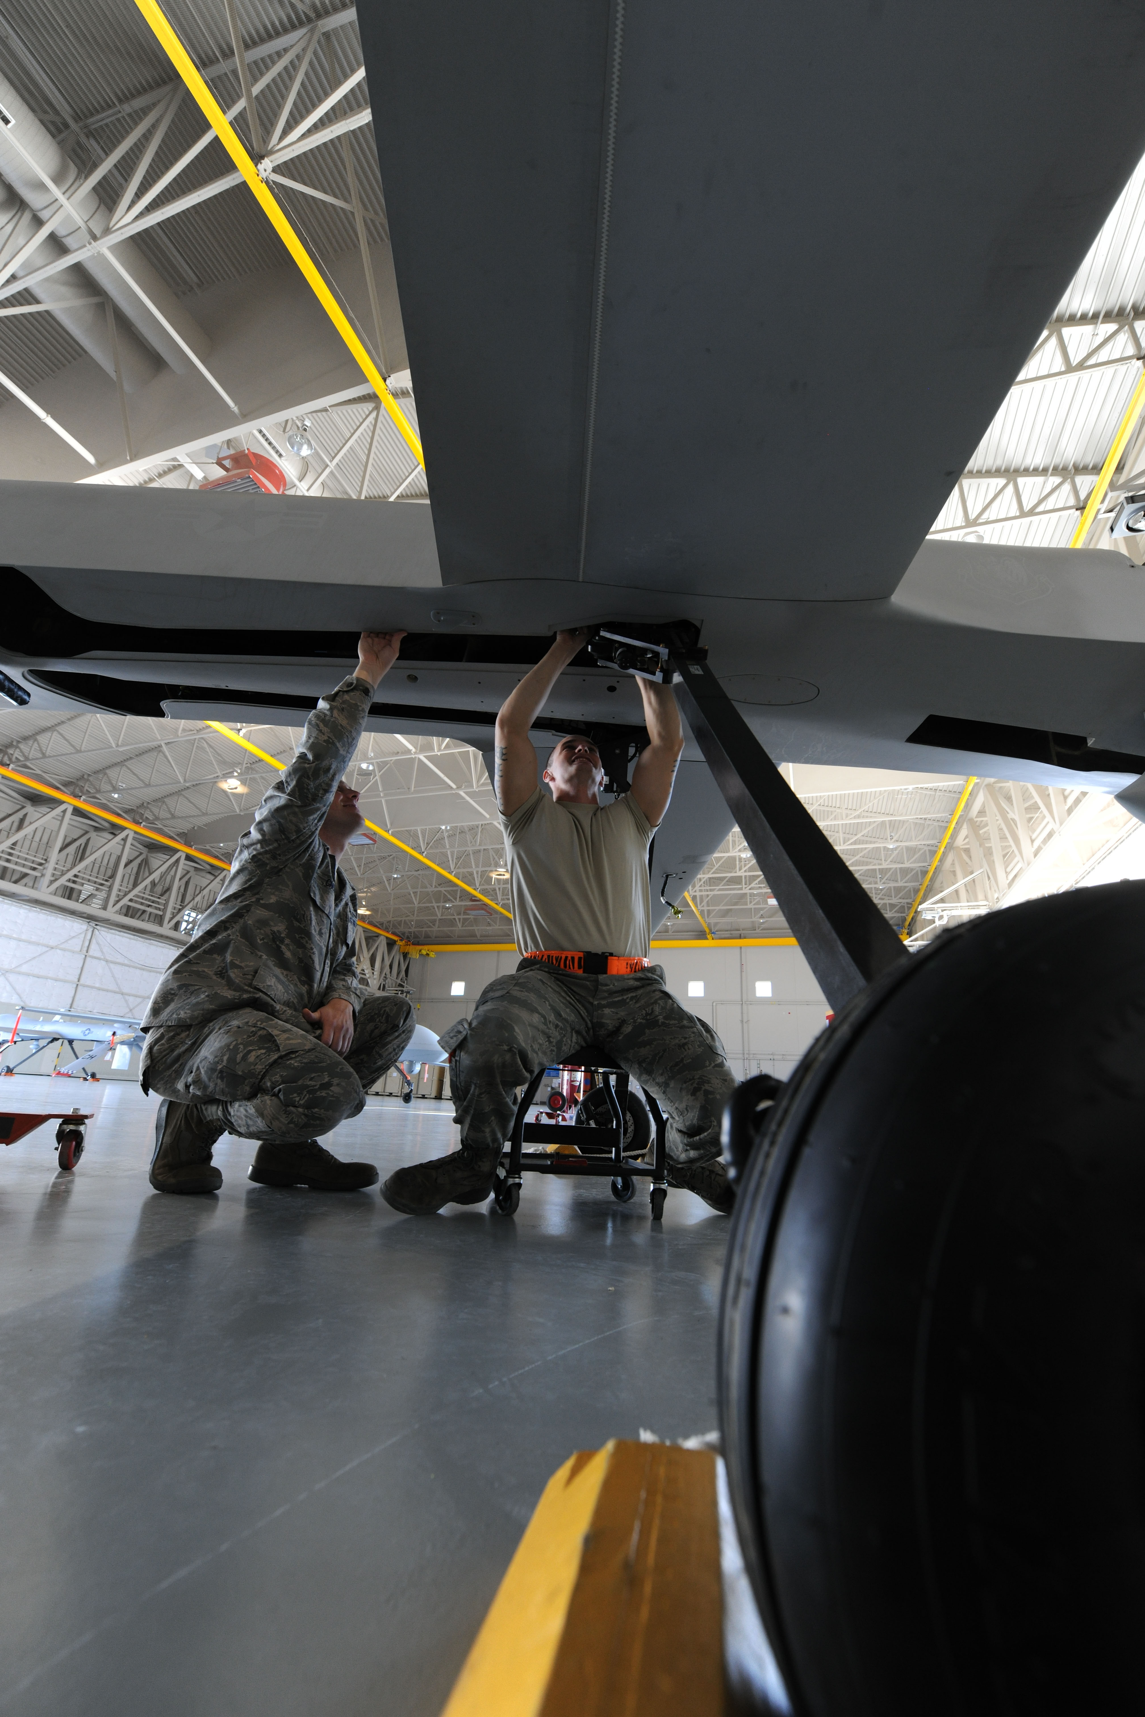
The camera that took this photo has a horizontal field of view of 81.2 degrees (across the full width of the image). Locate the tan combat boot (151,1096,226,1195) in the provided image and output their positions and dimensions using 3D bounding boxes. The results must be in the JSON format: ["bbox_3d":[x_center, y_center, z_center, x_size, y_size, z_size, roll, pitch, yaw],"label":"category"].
[{"bbox_3d":[-0.854,0.648,1.544,0.185,0.210,0.110,17,-24,-32],"label":"tan combat boot"}]

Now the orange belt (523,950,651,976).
[{"bbox_3d":[0.035,0.285,1.794,0.350,0.060,0.250,3,-12,-6],"label":"orange belt"}]

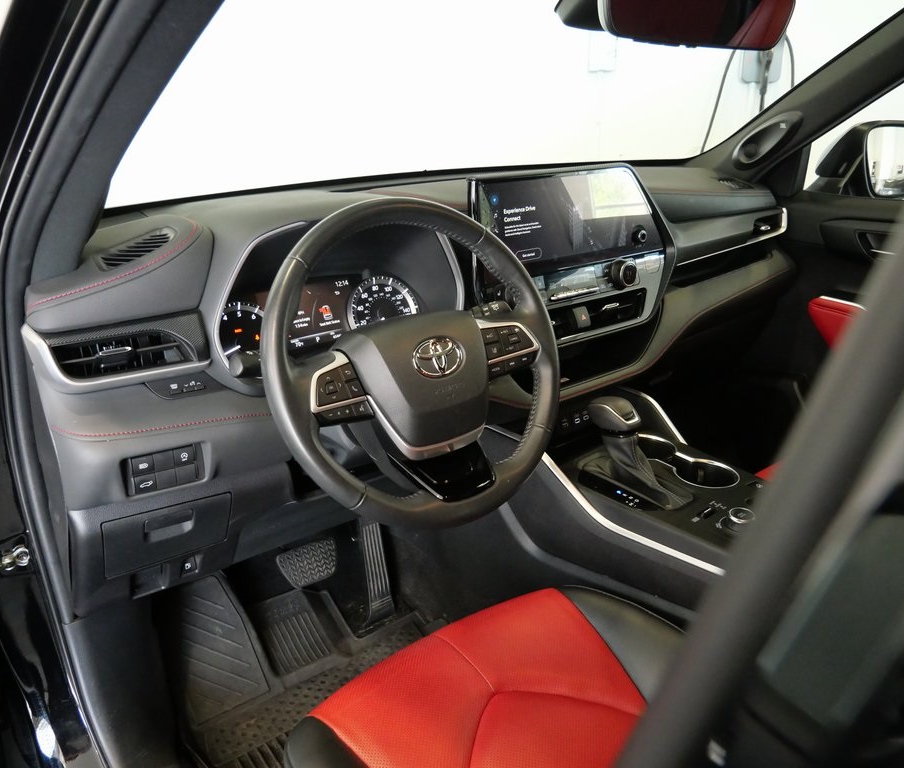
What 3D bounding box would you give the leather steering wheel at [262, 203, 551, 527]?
[{"bbox_3d":[-0.043,-0.022,0.824,0.378,0.375,0.120,-16,0,-33],"label":"leather steering wheel"}]

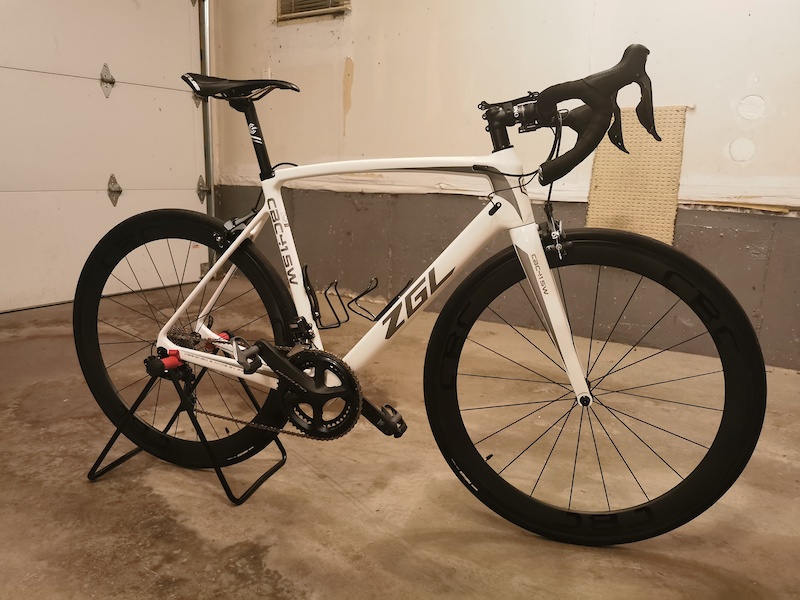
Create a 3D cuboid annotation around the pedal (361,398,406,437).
[{"bbox_3d":[-0.022,0.298,1.552,0.090,0.085,0.090,5,12,17],"label":"pedal"}]

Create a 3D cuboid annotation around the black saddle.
[{"bbox_3d":[-0.345,-0.473,1.388,0.272,0.065,0.138,5,12,17],"label":"black saddle"}]

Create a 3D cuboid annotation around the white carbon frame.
[{"bbox_3d":[-0.086,-0.042,1.385,1.010,0.588,0.140,5,12,17],"label":"white carbon frame"}]

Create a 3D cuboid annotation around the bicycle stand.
[{"bbox_3d":[-0.536,0.279,1.595,0.425,0.330,0.310,5,12,17],"label":"bicycle stand"}]

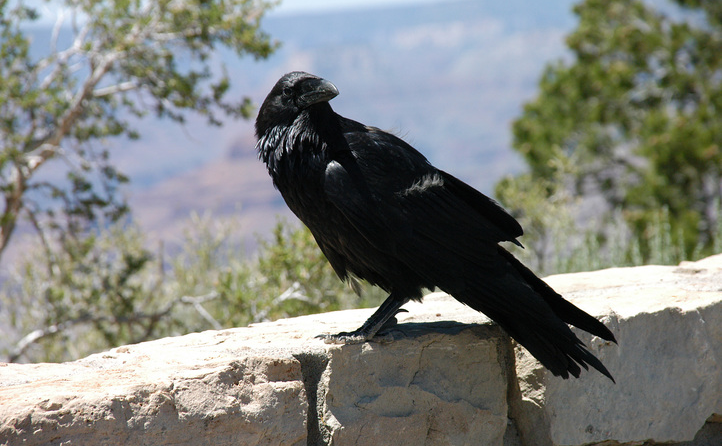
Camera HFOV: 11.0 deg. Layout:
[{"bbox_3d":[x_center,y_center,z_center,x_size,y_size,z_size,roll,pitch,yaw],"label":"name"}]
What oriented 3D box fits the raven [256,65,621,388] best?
[{"bbox_3d":[0.088,0.004,4.380,0.405,0.355,0.170,-1,3,-12],"label":"raven"}]

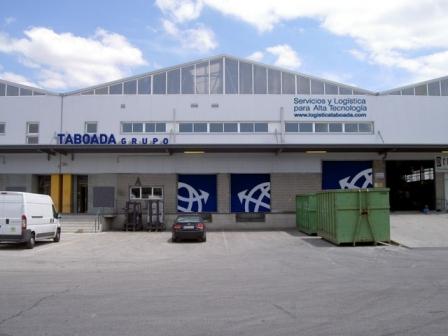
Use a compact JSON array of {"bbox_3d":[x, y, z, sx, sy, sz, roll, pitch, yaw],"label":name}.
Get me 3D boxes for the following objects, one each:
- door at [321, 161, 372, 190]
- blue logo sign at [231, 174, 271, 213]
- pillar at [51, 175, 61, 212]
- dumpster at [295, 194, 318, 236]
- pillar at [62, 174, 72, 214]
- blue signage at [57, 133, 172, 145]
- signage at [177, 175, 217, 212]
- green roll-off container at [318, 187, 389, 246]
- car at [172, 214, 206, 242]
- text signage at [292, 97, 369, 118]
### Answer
[{"bbox_3d":[8.909,1.353,36.292,3.610,3.724,0.120,0,-4,0],"label":"door"},{"bbox_3d":[1.940,1.836,36.259,2.831,2.770,0.100,0,-4,0],"label":"blue logo sign"},{"bbox_3d":[-12.115,1.892,36.506,0.625,2.820,0.550,0,-4,0],"label":"pillar"},{"bbox_3d":[6.470,3.009,33.172,2.540,2.620,5.400,0,-4,0],"label":"dumpster"},{"bbox_3d":[-11.257,1.906,36.505,0.647,2.848,0.550,0,-4,0],"label":"pillar"},{"bbox_3d":[-7.327,-1.893,33.407,7.347,0.719,0.200,0,-4,0],"label":"blue signage"},{"bbox_3d":[-1.929,1.836,36.259,2.823,2.770,0.100,0,-4,0],"label":"signage"},{"bbox_3d":[6.770,2.563,27.088,2.570,2.680,5.700,0,-4,1],"label":"green roll-off container"},{"bbox_3d":[-1.821,3.269,28.243,1.750,1.430,4.400,0,-4,0],"label":"car"},{"bbox_3d":[7.766,-4.363,36.633,5.371,1.526,0.080,0,-4,0],"label":"text signage"}]

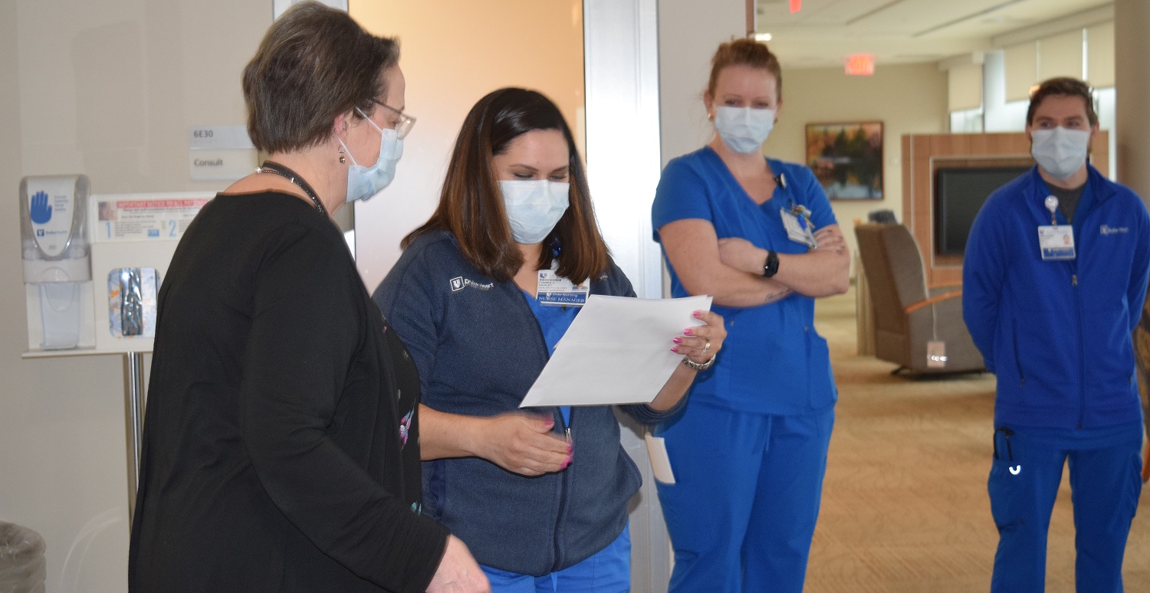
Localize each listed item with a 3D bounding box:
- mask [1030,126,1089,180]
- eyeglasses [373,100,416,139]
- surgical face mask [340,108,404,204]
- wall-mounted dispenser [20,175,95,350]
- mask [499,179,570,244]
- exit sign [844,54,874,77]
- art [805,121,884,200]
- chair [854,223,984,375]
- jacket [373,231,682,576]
[{"bbox_3d":[1.224,-0.368,4.578,0.150,0.125,0.095,0,9,20],"label":"mask"},{"bbox_3d":[-0.301,-0.239,2.457,0.140,0.045,0.137,17,-2,-21],"label":"eyeglasses"},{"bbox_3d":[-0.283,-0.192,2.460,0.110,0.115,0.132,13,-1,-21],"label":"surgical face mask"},{"bbox_3d":[-1.268,-0.083,4.450,0.158,0.415,0.125,-2,4,-8],"label":"wall-mounted dispenser"},{"bbox_3d":[-0.069,-0.138,2.950,0.136,0.112,0.088,-3,27,-18],"label":"mask"},{"bbox_3d":[2.842,-2.318,18.200,0.300,0.205,0.050,-1,4,4],"label":"exit sign"},{"bbox_3d":[3.081,-1.551,20.811,0.955,0.904,0.040,1,5,22],"label":"art"},{"bbox_3d":[2.475,-0.015,12.589,0.880,1.050,0.720,-2,4,-8],"label":"chair"},{"bbox_3d":[-0.080,0.161,3.040,0.480,0.560,0.330,-3,5,-20],"label":"jacket"}]

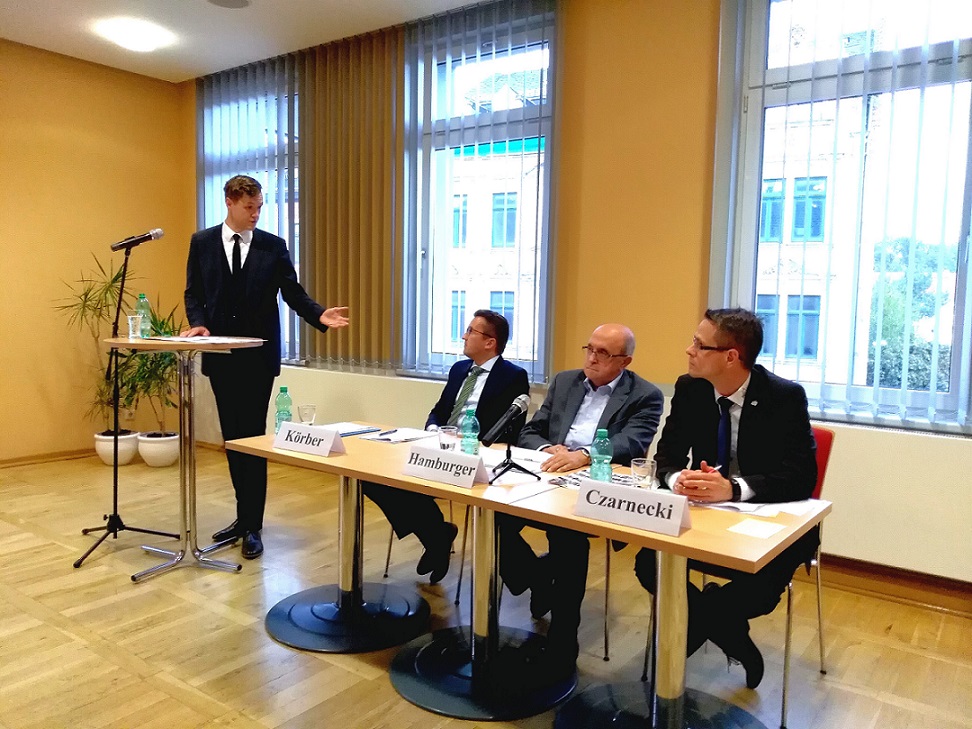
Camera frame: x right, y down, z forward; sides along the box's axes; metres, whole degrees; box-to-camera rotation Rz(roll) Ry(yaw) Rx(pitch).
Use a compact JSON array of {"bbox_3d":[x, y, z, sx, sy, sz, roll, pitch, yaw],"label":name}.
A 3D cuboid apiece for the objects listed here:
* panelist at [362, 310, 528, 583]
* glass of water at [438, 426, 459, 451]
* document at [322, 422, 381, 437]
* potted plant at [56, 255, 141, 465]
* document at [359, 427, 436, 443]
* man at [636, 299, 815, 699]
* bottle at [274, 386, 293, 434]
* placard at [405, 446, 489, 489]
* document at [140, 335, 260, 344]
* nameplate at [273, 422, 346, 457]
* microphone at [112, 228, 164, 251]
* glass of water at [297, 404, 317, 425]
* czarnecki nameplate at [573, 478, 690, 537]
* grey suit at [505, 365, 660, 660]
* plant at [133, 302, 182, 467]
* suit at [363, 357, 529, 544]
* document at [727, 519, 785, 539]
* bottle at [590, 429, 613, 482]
[{"bbox_3d":[-0.191,0.387,3.337,0.800,1.270,0.620,-3,6,-41],"label":"panelist"},{"bbox_3d":[-0.141,0.297,2.815,0.069,0.096,0.069,5,7,37],"label":"glass of water"},{"bbox_3d":[-0.649,0.291,3.228,0.230,0.012,0.300,5,7,37],"label":"document"},{"bbox_3d":[-2.980,-0.037,5.637,0.610,1.624,0.570,-2,6,-28],"label":"potted plant"},{"bbox_3d":[-0.377,0.302,3.151,0.210,0.010,0.297,3,5,26],"label":"document"},{"bbox_3d":[0.790,0.464,2.420,0.570,1.300,0.680,5,6,43],"label":"man"},{"bbox_3d":[-0.866,0.199,3.125,0.069,0.208,0.069,1,5,0],"label":"bottle"},{"bbox_3d":[-0.136,0.336,2.429,0.295,0.092,0.095,5,7,35],"label":"placard"},{"bbox_3d":[-1.361,-0.124,3.586,0.460,0.008,0.320,5,7,37],"label":"document"},{"bbox_3d":[-0.672,0.284,2.757,0.297,0.092,0.085,4,5,32],"label":"nameplate"},{"bbox_3d":[-1.808,-0.640,3.790,0.266,0.056,0.052,-22,11,-14],"label":"microphone"},{"bbox_3d":[-0.772,0.242,3.159,0.080,0.110,0.080,5,6,38],"label":"glass of water"},{"bbox_3d":[0.390,0.372,1.928,0.297,0.090,0.100,5,6,38],"label":"czarnecki nameplate"},{"bbox_3d":[0.362,0.498,2.827,0.580,1.000,0.730,5,6,38],"label":"grey suit"},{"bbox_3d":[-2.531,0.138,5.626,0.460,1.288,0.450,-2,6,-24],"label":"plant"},{"bbox_3d":[-0.185,0.402,3.346,0.760,0.900,0.600,-3,6,-41],"label":"suit"},{"bbox_3d":[0.731,0.438,1.962,0.107,0.004,0.145,5,7,37],"label":"document"},{"bbox_3d":[0.359,0.303,2.240,0.069,0.209,0.069,1,5,0],"label":"bottle"}]

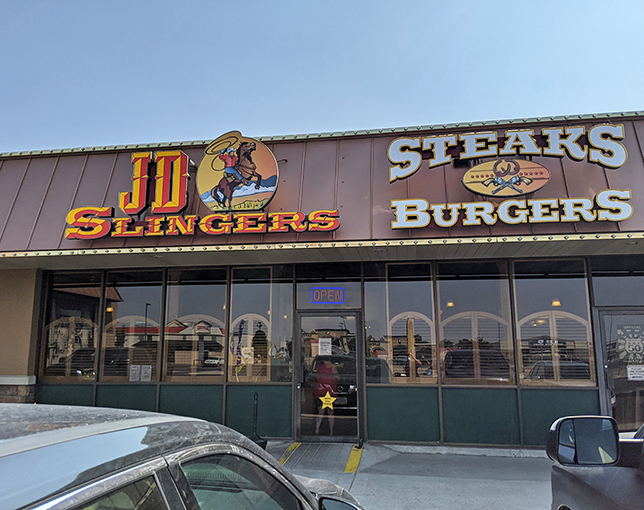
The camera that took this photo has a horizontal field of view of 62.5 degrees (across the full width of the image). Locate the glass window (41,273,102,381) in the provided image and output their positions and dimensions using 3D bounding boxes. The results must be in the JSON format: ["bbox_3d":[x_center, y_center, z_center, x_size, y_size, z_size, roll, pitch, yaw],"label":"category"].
[{"bbox_3d":[-4.677,1.307,9.886,1.148,2.041,0.080,-2,-9,9],"label":"glass window"}]

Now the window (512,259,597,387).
[{"bbox_3d":[3.749,1.083,8.596,1.176,2.041,0.080,-2,-9,9],"label":"window"}]

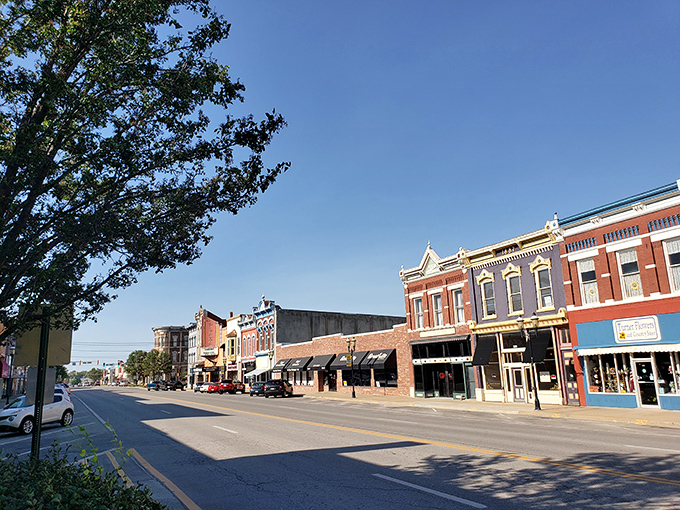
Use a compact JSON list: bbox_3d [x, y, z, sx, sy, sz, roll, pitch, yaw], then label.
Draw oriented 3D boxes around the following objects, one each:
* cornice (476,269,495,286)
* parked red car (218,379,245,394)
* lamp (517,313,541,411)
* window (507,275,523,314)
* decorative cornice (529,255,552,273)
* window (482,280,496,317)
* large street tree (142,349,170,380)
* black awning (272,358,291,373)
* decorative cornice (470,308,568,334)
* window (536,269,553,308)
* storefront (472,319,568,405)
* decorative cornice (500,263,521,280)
[{"bbox_3d":[9.071,1.365,31.807,0.220,0.900,1.580,4,-14,-28],"label":"cornice"},{"bbox_3d":[-13.347,16.174,62.939,1.860,1.690,4.550,-4,-13,8],"label":"parked red car"},{"bbox_3d":[9.467,5.230,25.212,0.450,4.676,1.260,4,-14,-28],"label":"lamp"},{"bbox_3d":[10.233,2.254,29.751,0.200,2.350,1.100,4,-14,-28],"label":"window"},{"bbox_3d":[11.062,0.478,28.161,0.220,0.900,1.580,4,-14,-28],"label":"decorative cornice"},{"bbox_3d":[9.233,2.700,31.583,0.200,2.350,1.100,4,-14,-28],"label":"window"},{"bbox_3d":[-43.076,26.436,120.342,6.400,8.800,6.400,4,-14,-28],"label":"large street tree"},{"bbox_3d":[-6.696,12.867,59.181,1.000,1.420,3.650,4,-14,-28],"label":"black awning"},{"bbox_3d":[10.081,3.903,29.303,0.450,0.860,7.050,4,-14,-28],"label":"decorative cornice"},{"bbox_3d":[11.214,1.817,27.955,0.200,2.350,1.100,4,-14,-28],"label":"window"},{"bbox_3d":[10.097,6.263,29.462,0.650,4.350,6.750,4,-14,-28],"label":"storefront"},{"bbox_3d":[10.081,0.915,29.957,0.220,0.900,1.580,4,-14,-28],"label":"decorative cornice"}]

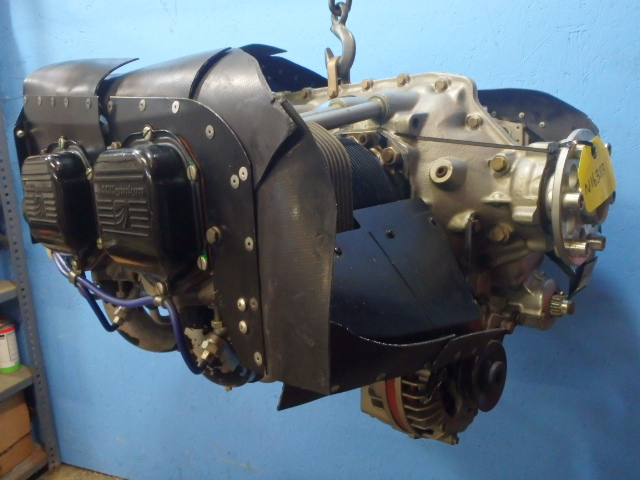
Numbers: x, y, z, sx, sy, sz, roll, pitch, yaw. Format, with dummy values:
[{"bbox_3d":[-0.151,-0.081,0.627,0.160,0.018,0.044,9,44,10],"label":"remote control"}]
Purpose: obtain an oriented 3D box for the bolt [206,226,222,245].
[{"bbox_3d":[-0.090,-0.004,0.440,0.015,0.015,0.008,6,14,42],"label":"bolt"}]

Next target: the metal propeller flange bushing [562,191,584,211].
[{"bbox_3d":[0.254,-0.038,0.518,0.017,0.017,0.017,6,14,42],"label":"metal propeller flange bushing"}]

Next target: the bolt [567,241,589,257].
[{"bbox_3d":[0.265,0.009,0.535,0.020,0.016,0.016,6,12,42],"label":"bolt"}]

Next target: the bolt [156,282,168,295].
[{"bbox_3d":[-0.137,0.042,0.450,0.011,0.011,0.006,6,12,42],"label":"bolt"}]

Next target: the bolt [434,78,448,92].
[{"bbox_3d":[0.148,-0.188,0.631,0.016,0.016,0.010,6,12,42],"label":"bolt"}]

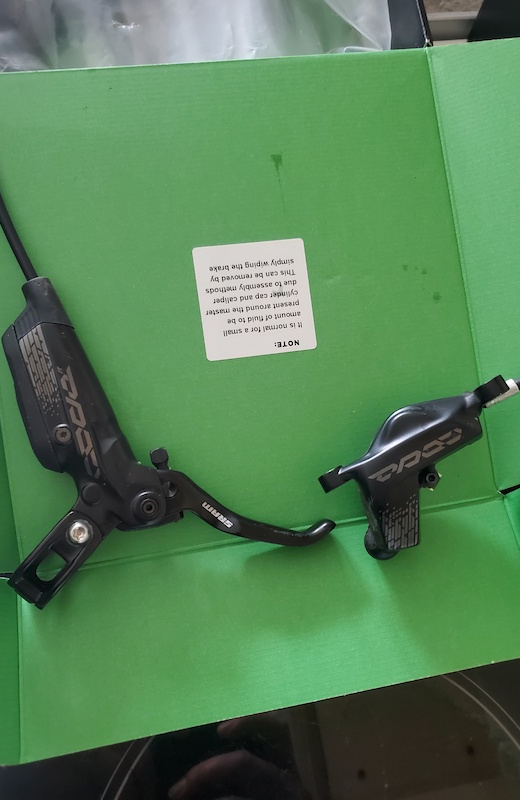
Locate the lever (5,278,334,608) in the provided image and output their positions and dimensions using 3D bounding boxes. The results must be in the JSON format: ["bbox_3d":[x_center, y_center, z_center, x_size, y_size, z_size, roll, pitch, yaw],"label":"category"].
[{"bbox_3d":[-0.059,0.037,0.238,0.159,0.035,0.104,39,83,-3],"label":"lever"}]

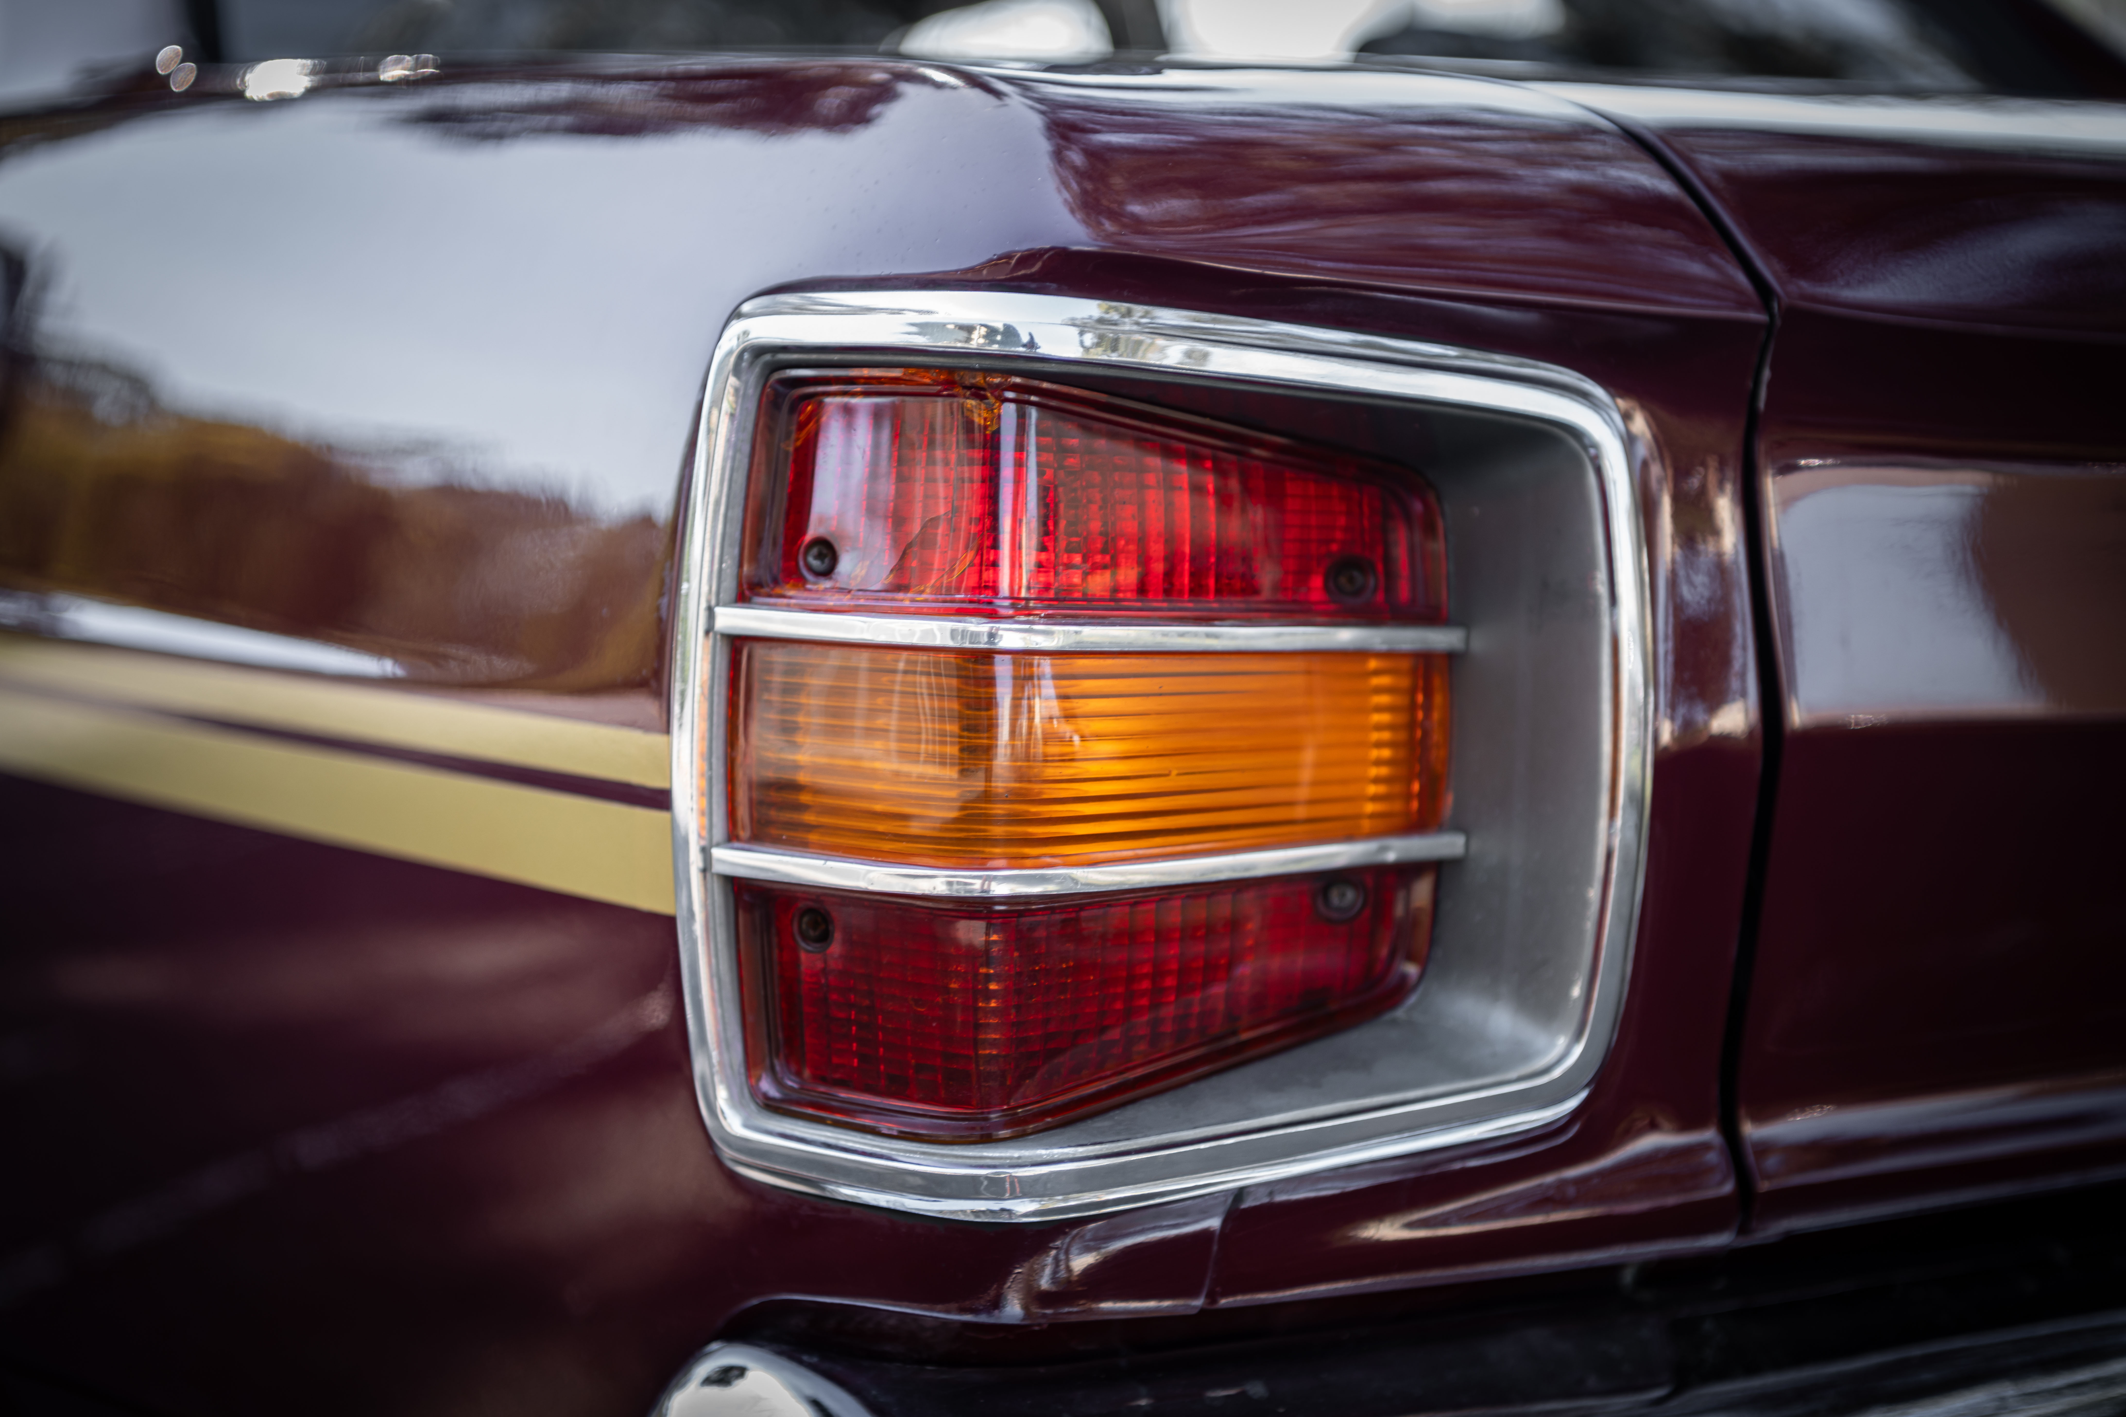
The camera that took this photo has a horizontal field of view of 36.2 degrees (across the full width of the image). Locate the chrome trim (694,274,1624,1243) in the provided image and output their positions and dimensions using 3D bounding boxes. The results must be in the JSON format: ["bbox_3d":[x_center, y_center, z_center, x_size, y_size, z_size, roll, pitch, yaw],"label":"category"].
[{"bbox_3d":[0.031,0.009,0.783,0.240,0.203,0.090,-1,5,-30],"label":"chrome trim"}]

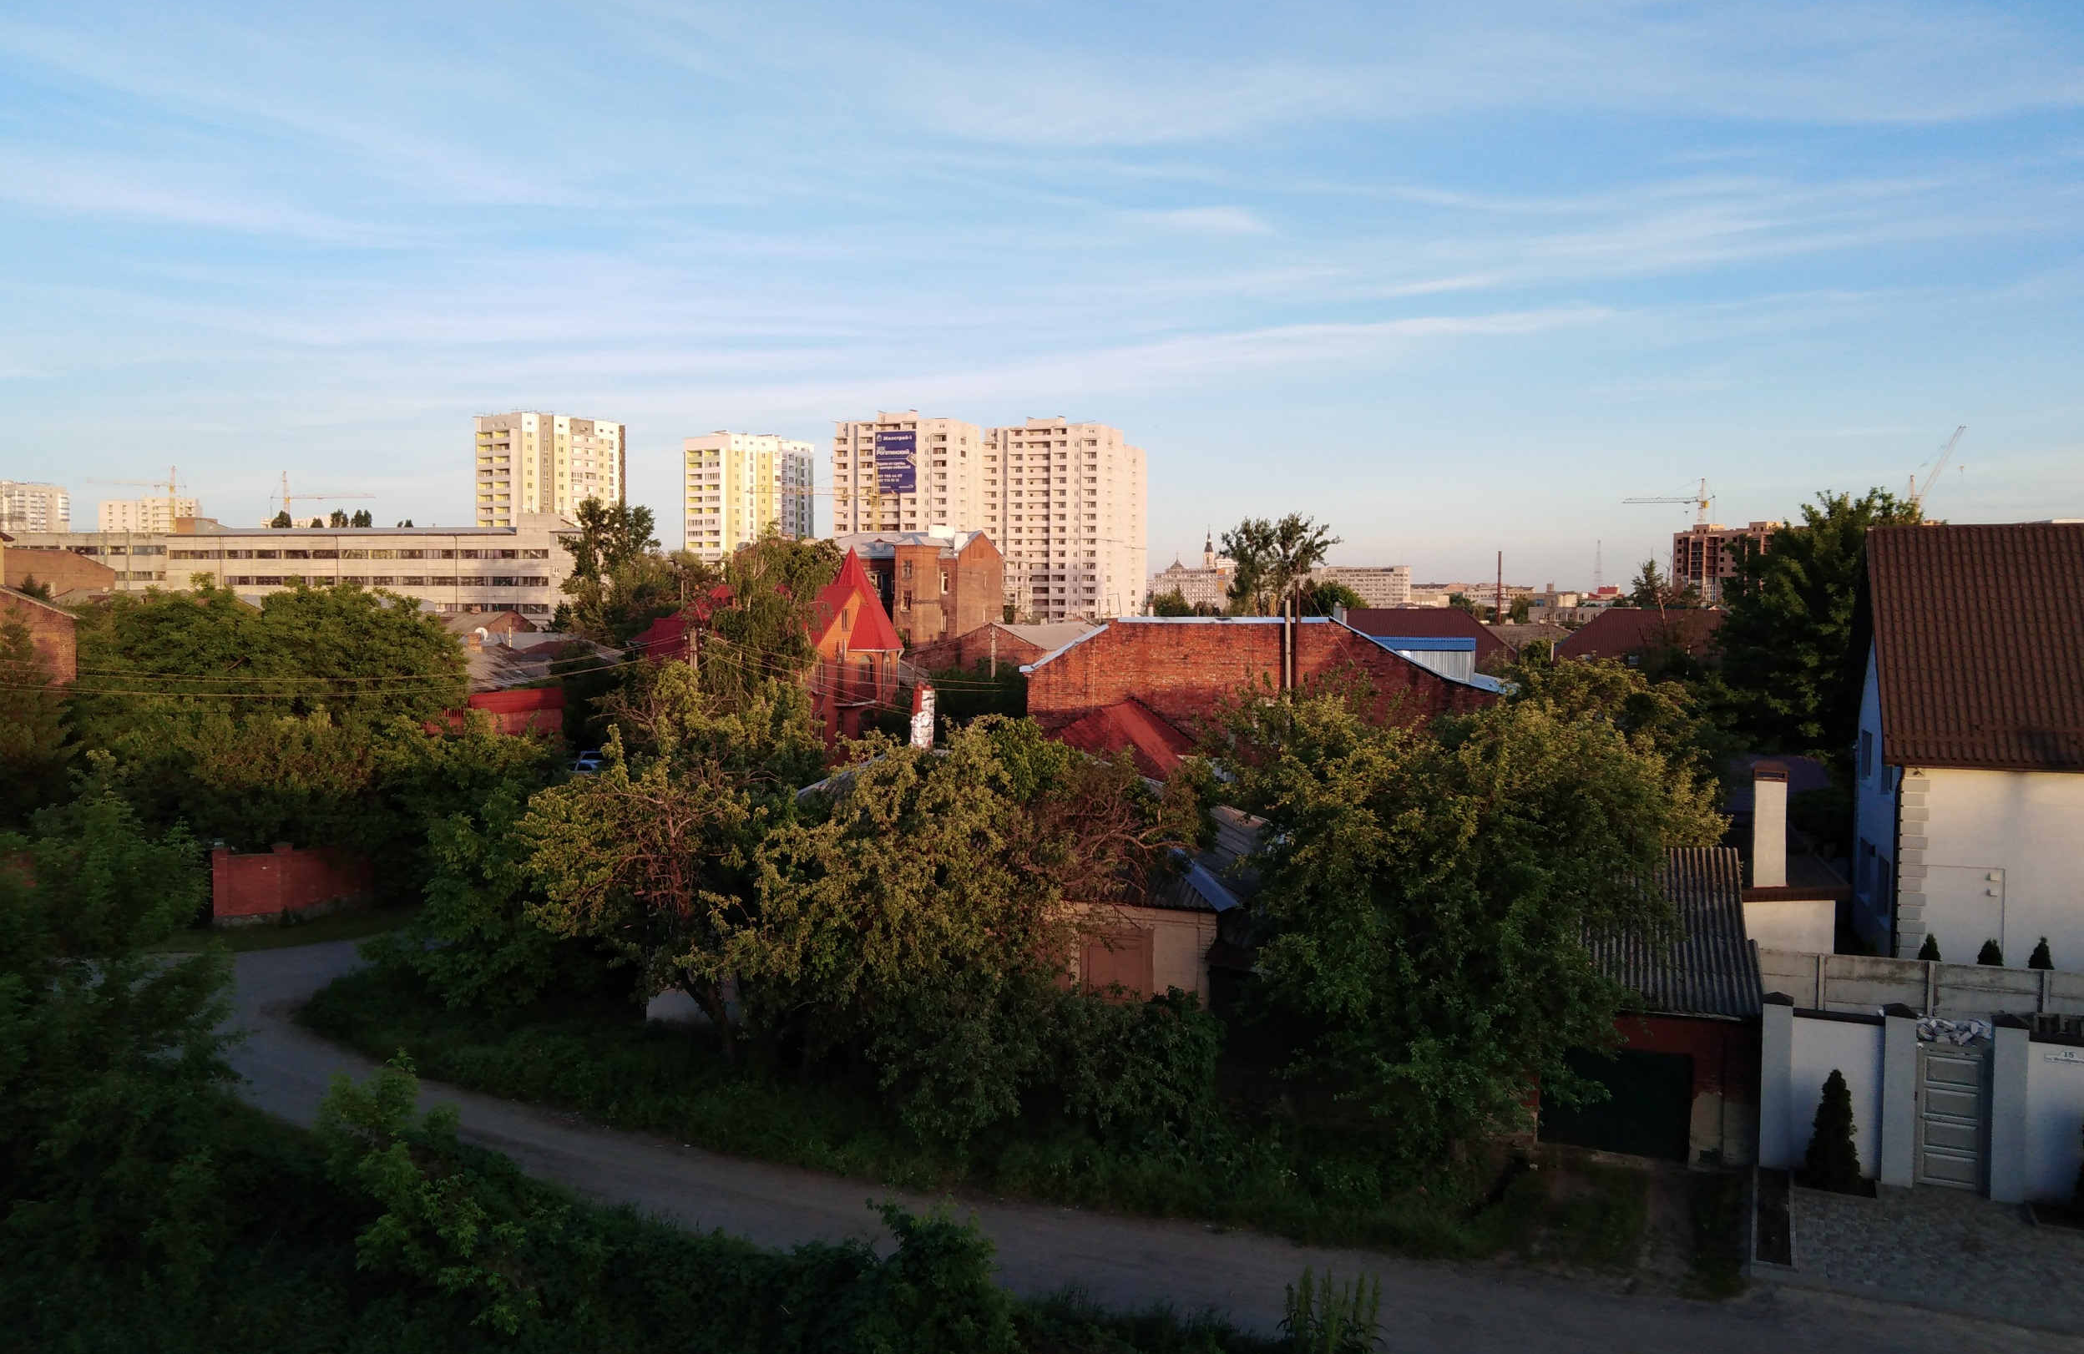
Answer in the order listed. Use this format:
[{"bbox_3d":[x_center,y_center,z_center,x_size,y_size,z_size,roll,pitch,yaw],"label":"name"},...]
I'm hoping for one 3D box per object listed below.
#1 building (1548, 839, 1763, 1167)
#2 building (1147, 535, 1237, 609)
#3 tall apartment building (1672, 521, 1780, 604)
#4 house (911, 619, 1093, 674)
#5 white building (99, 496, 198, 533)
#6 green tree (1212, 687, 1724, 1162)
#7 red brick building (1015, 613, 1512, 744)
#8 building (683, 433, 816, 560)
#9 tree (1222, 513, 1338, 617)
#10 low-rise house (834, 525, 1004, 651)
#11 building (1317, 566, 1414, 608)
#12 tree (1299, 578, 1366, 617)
[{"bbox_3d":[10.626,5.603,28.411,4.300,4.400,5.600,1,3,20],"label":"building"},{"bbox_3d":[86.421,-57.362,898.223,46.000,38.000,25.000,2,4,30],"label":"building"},{"bbox_3d":[212.102,-28.627,477.433,15.000,35.300,33.000,-2,4,-44],"label":"tall apartment building"},{"bbox_3d":[0.000,0.330,96.653,10.800,7.700,18.500,1,3,18],"label":"house"},{"bbox_3d":[-367.021,-49.003,643.307,38.000,48.310,16.000,-1,3,-15],"label":"white building"},{"bbox_3d":[7.024,4.000,25.801,7.900,7.610,7.200,1,3,15],"label":"green tree"},{"bbox_3d":[8.803,2.277,53.413,15.150,8.620,12.000,2,3,25],"label":"red brick building"},{"bbox_3d":[-75.960,-37.031,406.410,18.020,49.500,28.510,2,4,37],"label":"building"},{"bbox_3d":[17.514,-4.329,114.932,8.600,15.070,8.000,0,3,0],"label":"tree"},{"bbox_3d":[-14.057,-7.677,176.518,16.500,17.260,11.500,2,3,25],"label":"low-rise house"},{"bbox_3d":[176.728,-44.828,870.417,52.000,32.270,15.000,2,3,37],"label":"building"},{"bbox_3d":[29.158,-4.125,159.966,7.500,12.200,7.500,1,3,10],"label":"tree"}]

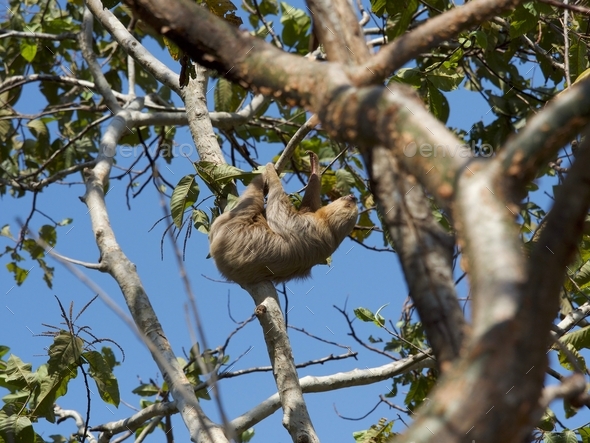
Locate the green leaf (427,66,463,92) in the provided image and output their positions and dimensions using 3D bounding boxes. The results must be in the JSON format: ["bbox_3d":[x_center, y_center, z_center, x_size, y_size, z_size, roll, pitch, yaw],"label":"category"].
[{"bbox_3d":[0.515,-0.486,17.500,0.127,0.075,0.051,0,-18,0],"label":"green leaf"}]

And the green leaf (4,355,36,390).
[{"bbox_3d":[-0.928,0.511,17.300,0.091,0.122,0.047,-24,-16,-8],"label":"green leaf"}]

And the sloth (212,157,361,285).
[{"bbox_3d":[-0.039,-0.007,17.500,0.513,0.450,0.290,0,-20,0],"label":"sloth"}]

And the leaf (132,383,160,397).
[{"bbox_3d":[-0.508,0.577,17.500,0.096,0.041,0.041,0,-18,0],"label":"leaf"}]

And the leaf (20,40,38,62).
[{"bbox_3d":[-0.945,-0.605,18.200,0.060,0.075,0.036,0,-18,0],"label":"leaf"}]

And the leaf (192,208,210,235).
[{"bbox_3d":[-0.318,0.000,17.400,0.061,0.092,0.045,0,-20,0],"label":"leaf"}]

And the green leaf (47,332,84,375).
[{"bbox_3d":[-0.776,0.446,17.300,0.125,0.149,0.070,0,-20,0],"label":"green leaf"}]

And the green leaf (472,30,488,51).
[{"bbox_3d":[0.654,-0.637,18.000,0.053,0.070,0.039,0,-18,0],"label":"green leaf"}]

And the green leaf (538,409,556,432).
[{"bbox_3d":[0.879,0.693,17.800,0.063,0.080,0.038,0,-18,0],"label":"green leaf"}]

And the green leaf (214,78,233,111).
[{"bbox_3d":[-0.235,-0.438,17.800,0.090,0.129,0.060,0,-20,0],"label":"green leaf"}]

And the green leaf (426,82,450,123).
[{"bbox_3d":[0.487,-0.404,17.500,0.075,0.157,0.048,-14,-17,-5],"label":"green leaf"}]

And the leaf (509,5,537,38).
[{"bbox_3d":[0.800,-0.704,18.000,0.095,0.116,0.053,0,-18,0],"label":"leaf"}]

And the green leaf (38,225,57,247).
[{"bbox_3d":[-0.847,0.048,17.500,0.058,0.072,0.031,0,-18,0],"label":"green leaf"}]

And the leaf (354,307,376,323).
[{"bbox_3d":[0.243,0.318,17.500,0.079,0.038,0.038,24,-16,8],"label":"leaf"}]

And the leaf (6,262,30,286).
[{"bbox_3d":[-0.955,0.182,17.600,0.076,0.086,0.050,0,-20,0],"label":"leaf"}]

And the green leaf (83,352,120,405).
[{"bbox_3d":[-0.654,0.531,17.300,0.088,0.223,0.060,-30,-17,-10],"label":"green leaf"}]

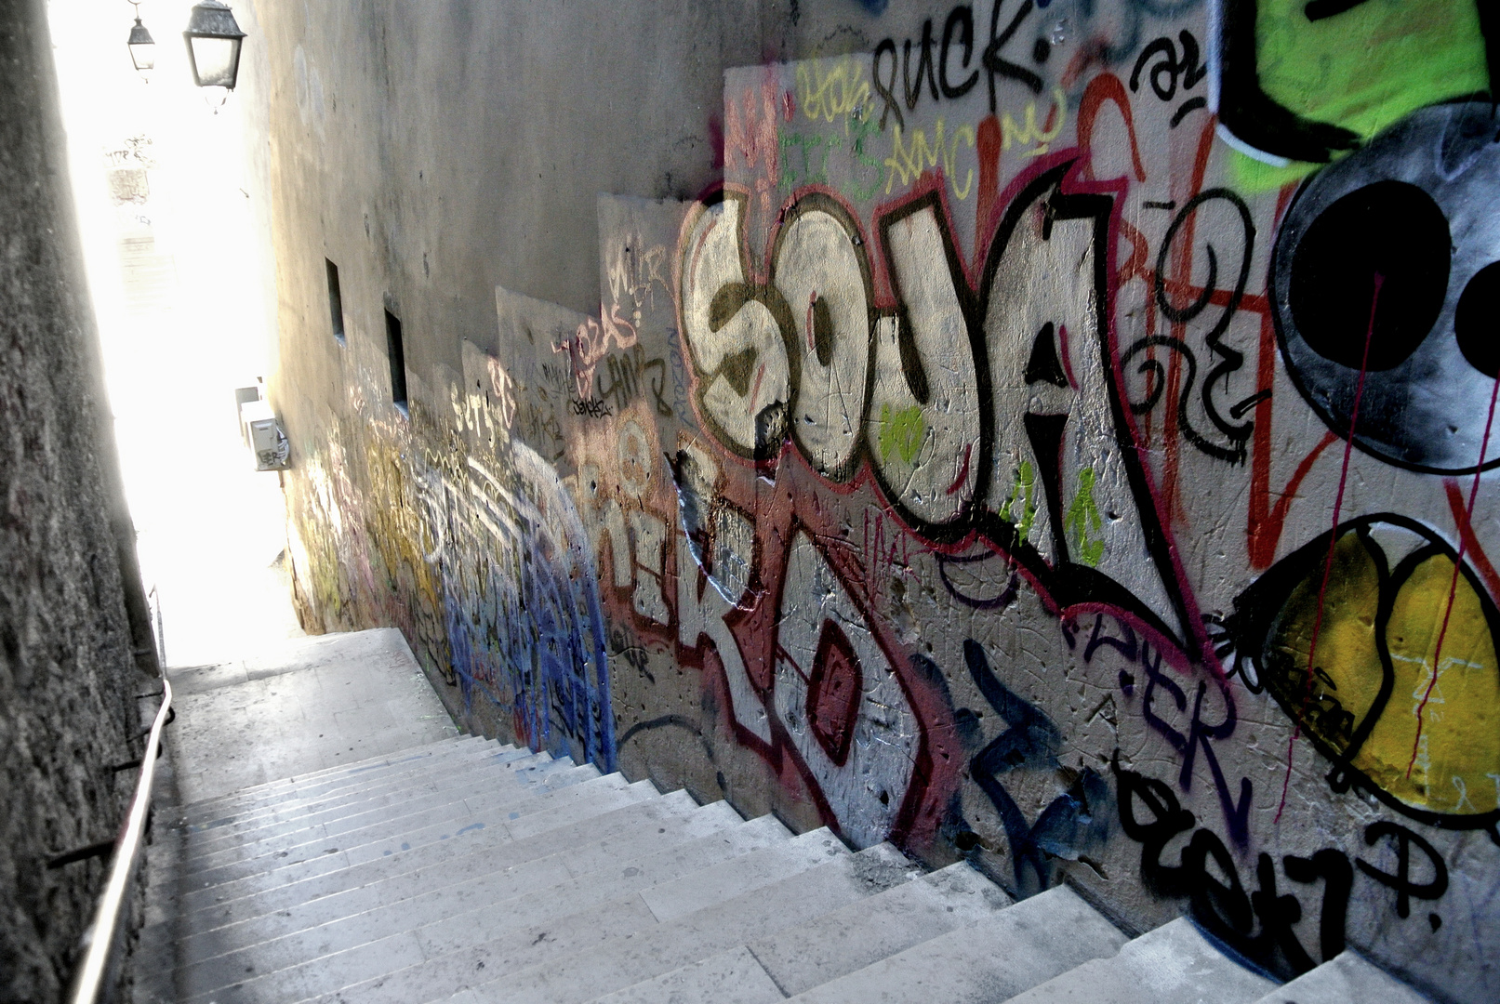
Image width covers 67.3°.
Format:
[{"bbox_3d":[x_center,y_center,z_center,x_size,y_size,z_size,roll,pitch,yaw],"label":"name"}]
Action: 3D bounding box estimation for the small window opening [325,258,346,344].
[{"bbox_3d":[-3.888,-1.930,10.855,0.200,0.761,0.610,-10,23,-28],"label":"small window opening"}]

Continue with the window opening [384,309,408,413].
[{"bbox_3d":[-2.657,-1.088,8.808,0.200,0.768,0.515,-10,23,-28],"label":"window opening"}]

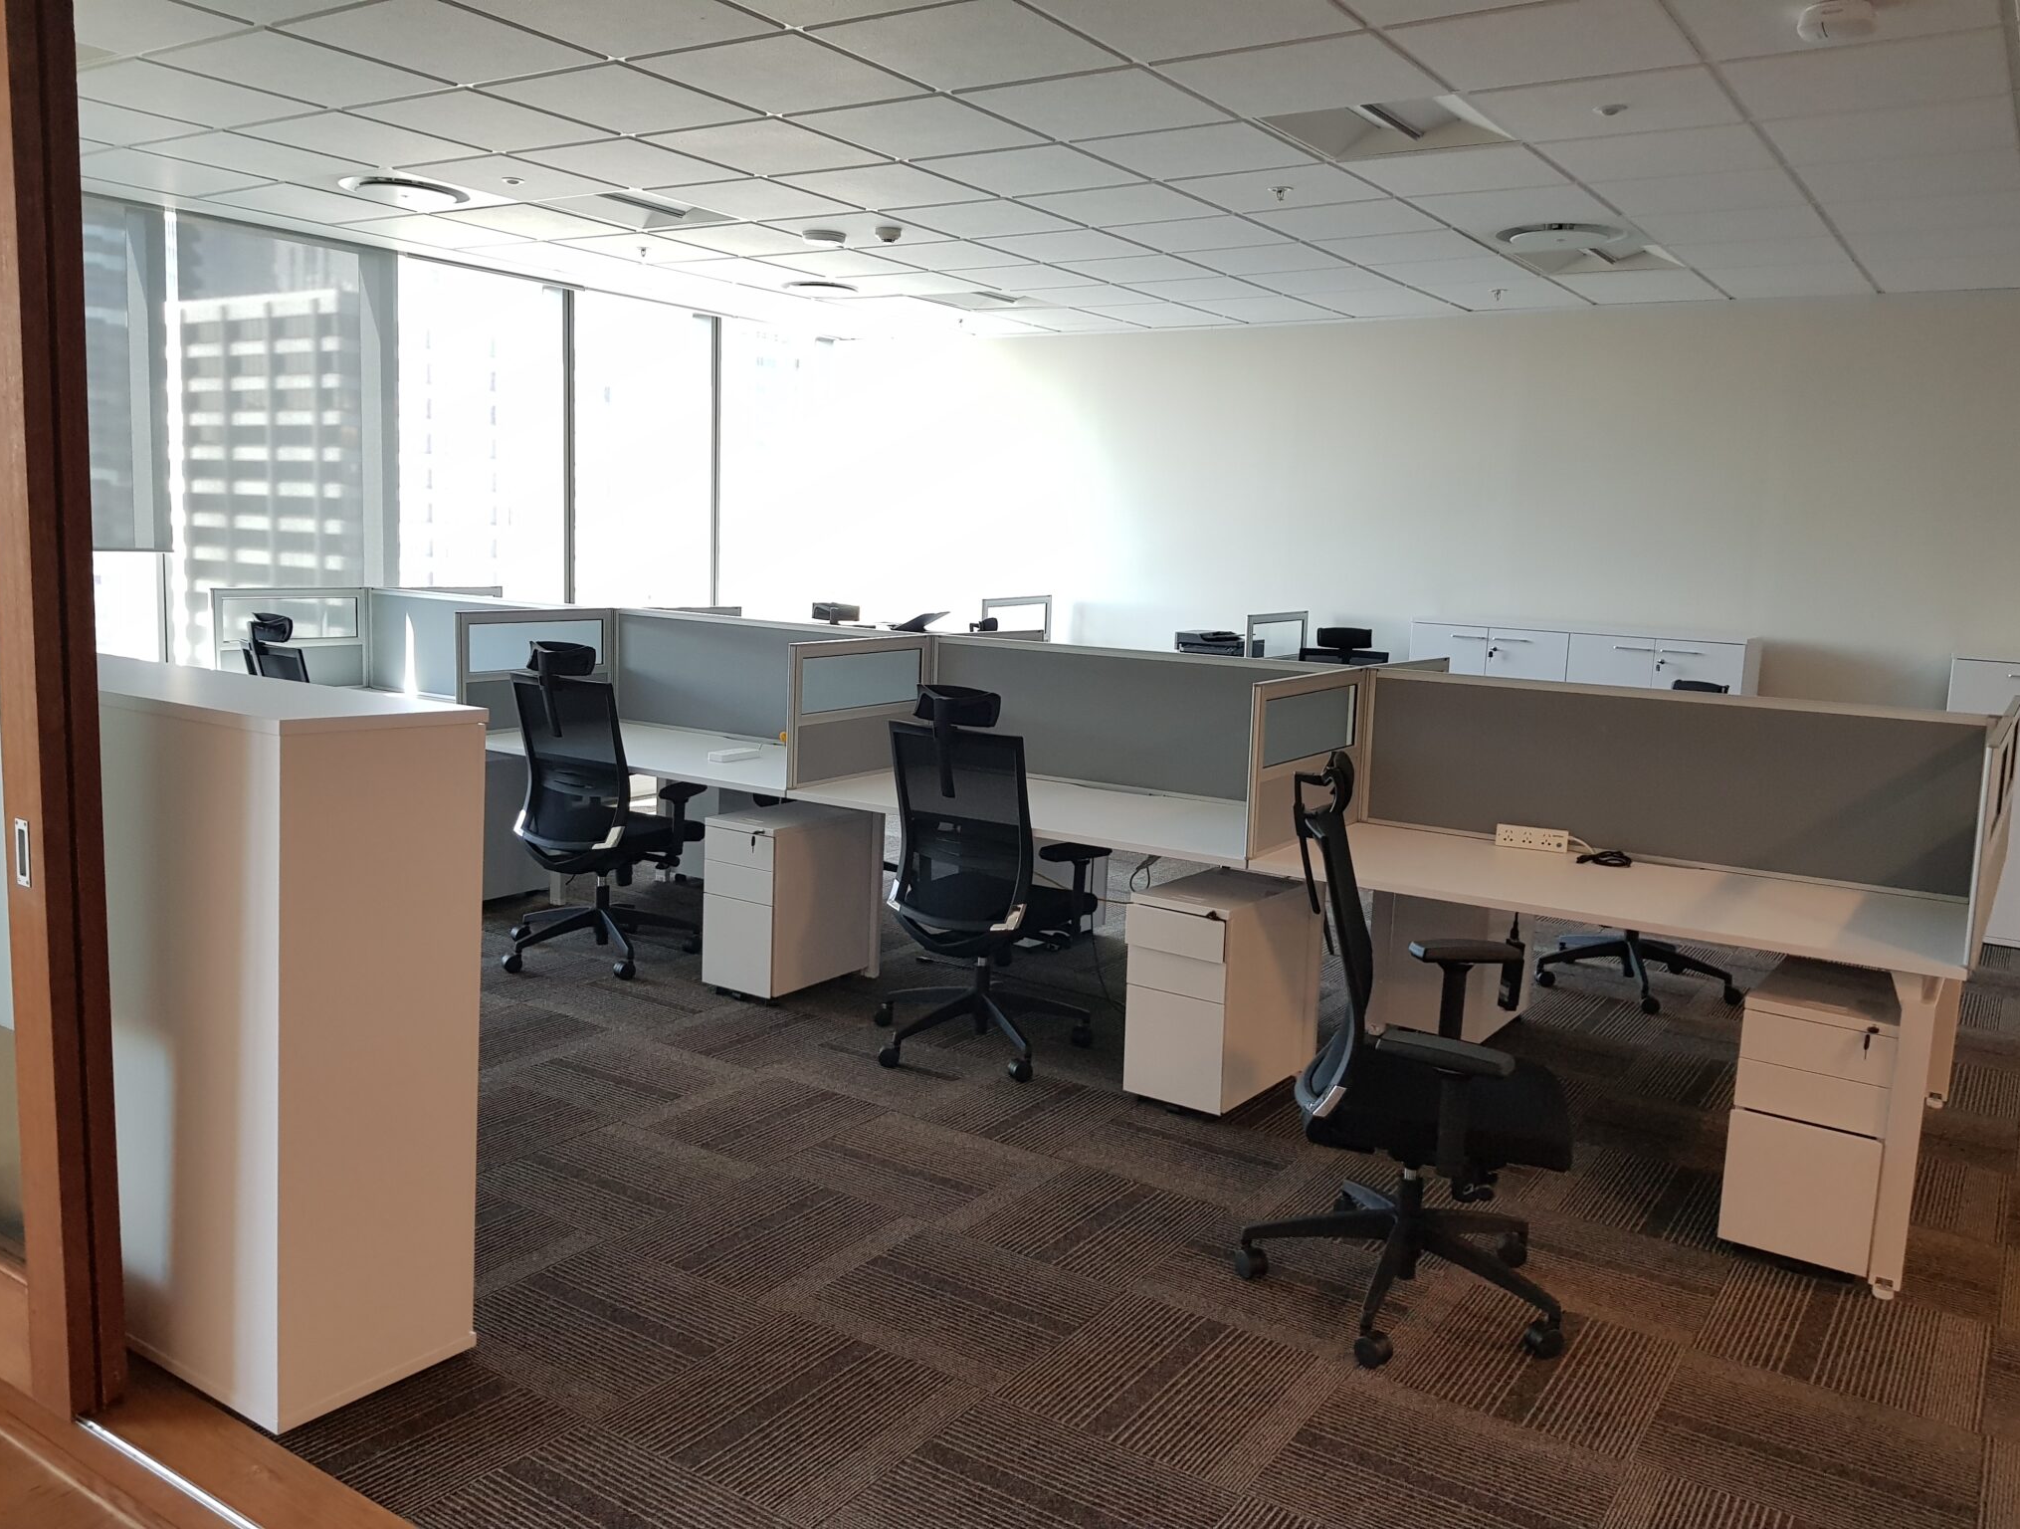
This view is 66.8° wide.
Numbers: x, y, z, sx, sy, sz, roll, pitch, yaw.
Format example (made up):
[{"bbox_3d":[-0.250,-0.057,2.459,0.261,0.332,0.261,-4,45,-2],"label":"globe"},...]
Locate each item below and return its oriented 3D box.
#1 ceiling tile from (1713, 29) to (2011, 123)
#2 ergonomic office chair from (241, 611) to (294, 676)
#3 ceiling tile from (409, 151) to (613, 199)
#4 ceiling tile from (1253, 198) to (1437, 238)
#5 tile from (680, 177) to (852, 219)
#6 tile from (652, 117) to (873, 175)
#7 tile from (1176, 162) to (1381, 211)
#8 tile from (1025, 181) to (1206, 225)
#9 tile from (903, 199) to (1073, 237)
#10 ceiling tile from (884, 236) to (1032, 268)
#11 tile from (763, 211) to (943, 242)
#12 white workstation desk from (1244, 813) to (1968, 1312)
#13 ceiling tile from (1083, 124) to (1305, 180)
[{"bbox_3d":[2.043,-1.637,3.627,0.600,0.020,0.600,8,11,33],"label":"ceiling tile"},{"bbox_3d":[-2.745,-0.058,6.181,0.660,1.130,0.660,9,11,34],"label":"ergonomic office chair"},{"bbox_3d":[-1.756,-2.079,5.460,0.600,0.020,0.600,8,11,33],"label":"ceiling tile"},{"bbox_3d":[1.217,-1.972,5.565,0.600,0.020,0.600,8,10,34],"label":"ceiling tile"},{"bbox_3d":[-0.938,-2.092,5.655,0.590,0.020,0.590,8,11,33],"label":"tile"},{"bbox_3d":[-0.765,-1.935,4.798,0.600,0.020,0.600,8,11,33],"label":"tile"},{"bbox_3d":[0.900,-1.938,5.155,0.590,0.020,0.590,8,10,33],"label":"tile"},{"bbox_3d":[0.404,-2.019,5.514,0.590,0.020,0.590,8,11,33],"label":"tile"},{"bbox_3d":[-0.100,-2.074,5.809,0.595,0.020,0.595,8,11,33],"label":"tile"},{"bbox_3d":[-0.269,-2.208,6.629,0.595,0.020,0.595,8,11,33],"label":"ceiling tile"},{"bbox_3d":[-0.599,-2.132,6.092,0.600,0.020,0.600,8,11,33],"label":"tile"},{"bbox_3d":[1.506,0.665,3.944,1.560,0.735,0.760,7,10,29],"label":"white workstation desk"},{"bbox_3d":[0.572,-1.881,4.686,0.590,0.020,0.590,8,11,33],"label":"ceiling tile"}]

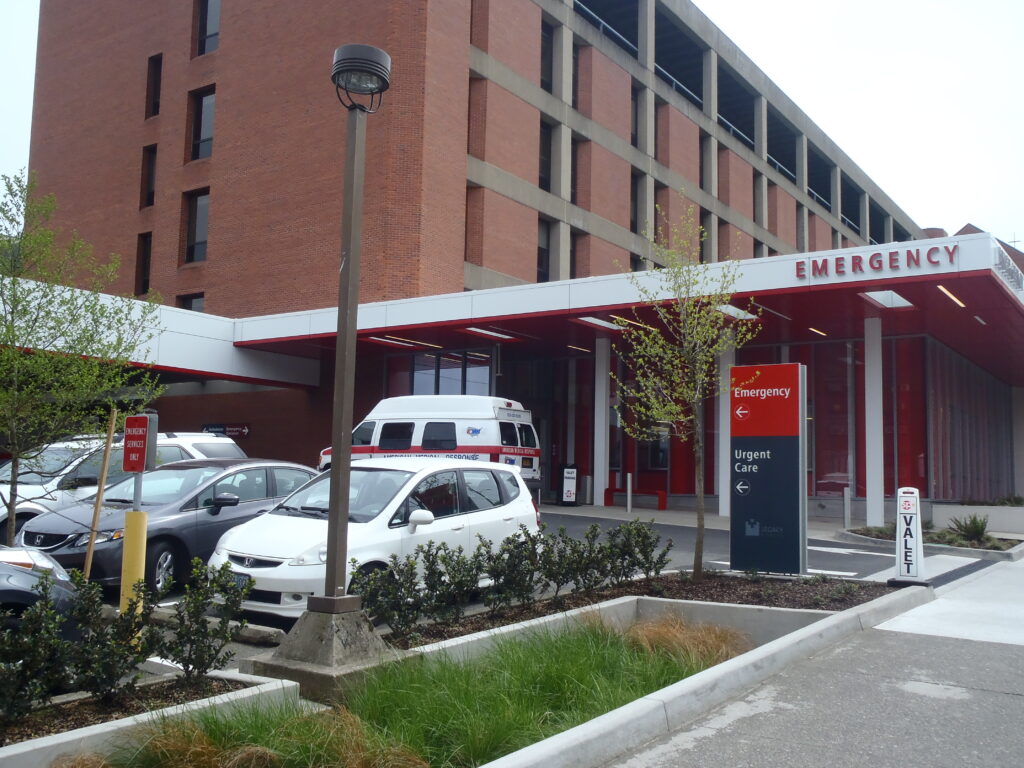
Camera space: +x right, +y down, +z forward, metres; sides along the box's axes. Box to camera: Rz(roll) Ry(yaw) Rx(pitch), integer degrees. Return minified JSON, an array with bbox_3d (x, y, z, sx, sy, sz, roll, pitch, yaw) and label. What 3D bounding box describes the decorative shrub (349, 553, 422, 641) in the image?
[{"bbox_3d":[-1.070,1.775,8.560,0.560,0.720,0.570,1,-6,0],"label":"decorative shrub"}]

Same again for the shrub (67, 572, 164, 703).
[{"bbox_3d":[-2.450,1.560,6.260,0.560,0.780,0.570,-3,-7,34],"label":"shrub"}]

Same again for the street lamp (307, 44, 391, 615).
[{"bbox_3d":[-1.201,-0.433,7.411,0.430,4.120,0.430,2,-6,0],"label":"street lamp"}]

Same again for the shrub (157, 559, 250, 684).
[{"bbox_3d":[-2.060,1.575,6.710,0.560,0.810,0.580,-3,-7,34],"label":"shrub"}]

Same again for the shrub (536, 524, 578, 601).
[{"bbox_3d":[0.475,1.870,10.500,0.480,0.790,0.480,1,-6,0],"label":"shrub"}]

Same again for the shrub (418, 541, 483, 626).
[{"bbox_3d":[-0.560,1.800,9.140,0.530,0.760,0.550,1,-6,0],"label":"shrub"}]

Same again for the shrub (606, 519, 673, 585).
[{"bbox_3d":[1.470,1.915,11.600,0.730,0.750,0.620,1,-6,0],"label":"shrub"}]

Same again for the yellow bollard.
[{"bbox_3d":[-3.047,1.600,8.150,0.173,1.120,0.173,-3,-7,34],"label":"yellow bollard"}]

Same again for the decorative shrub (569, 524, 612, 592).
[{"bbox_3d":[0.840,1.880,10.900,0.460,0.770,0.480,1,-6,0],"label":"decorative shrub"}]

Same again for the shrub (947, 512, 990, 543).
[{"bbox_3d":[7.789,2.437,17.200,0.640,0.500,0.600,1,-6,0],"label":"shrub"}]

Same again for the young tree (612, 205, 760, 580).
[{"bbox_3d":[2.170,0.020,12.500,1.700,4.750,1.700,1,-6,0],"label":"young tree"}]

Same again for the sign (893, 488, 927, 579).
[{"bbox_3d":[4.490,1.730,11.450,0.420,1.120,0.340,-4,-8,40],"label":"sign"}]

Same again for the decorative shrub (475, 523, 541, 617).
[{"bbox_3d":[-0.043,1.743,9.500,0.600,0.830,0.580,1,-6,0],"label":"decorative shrub"}]

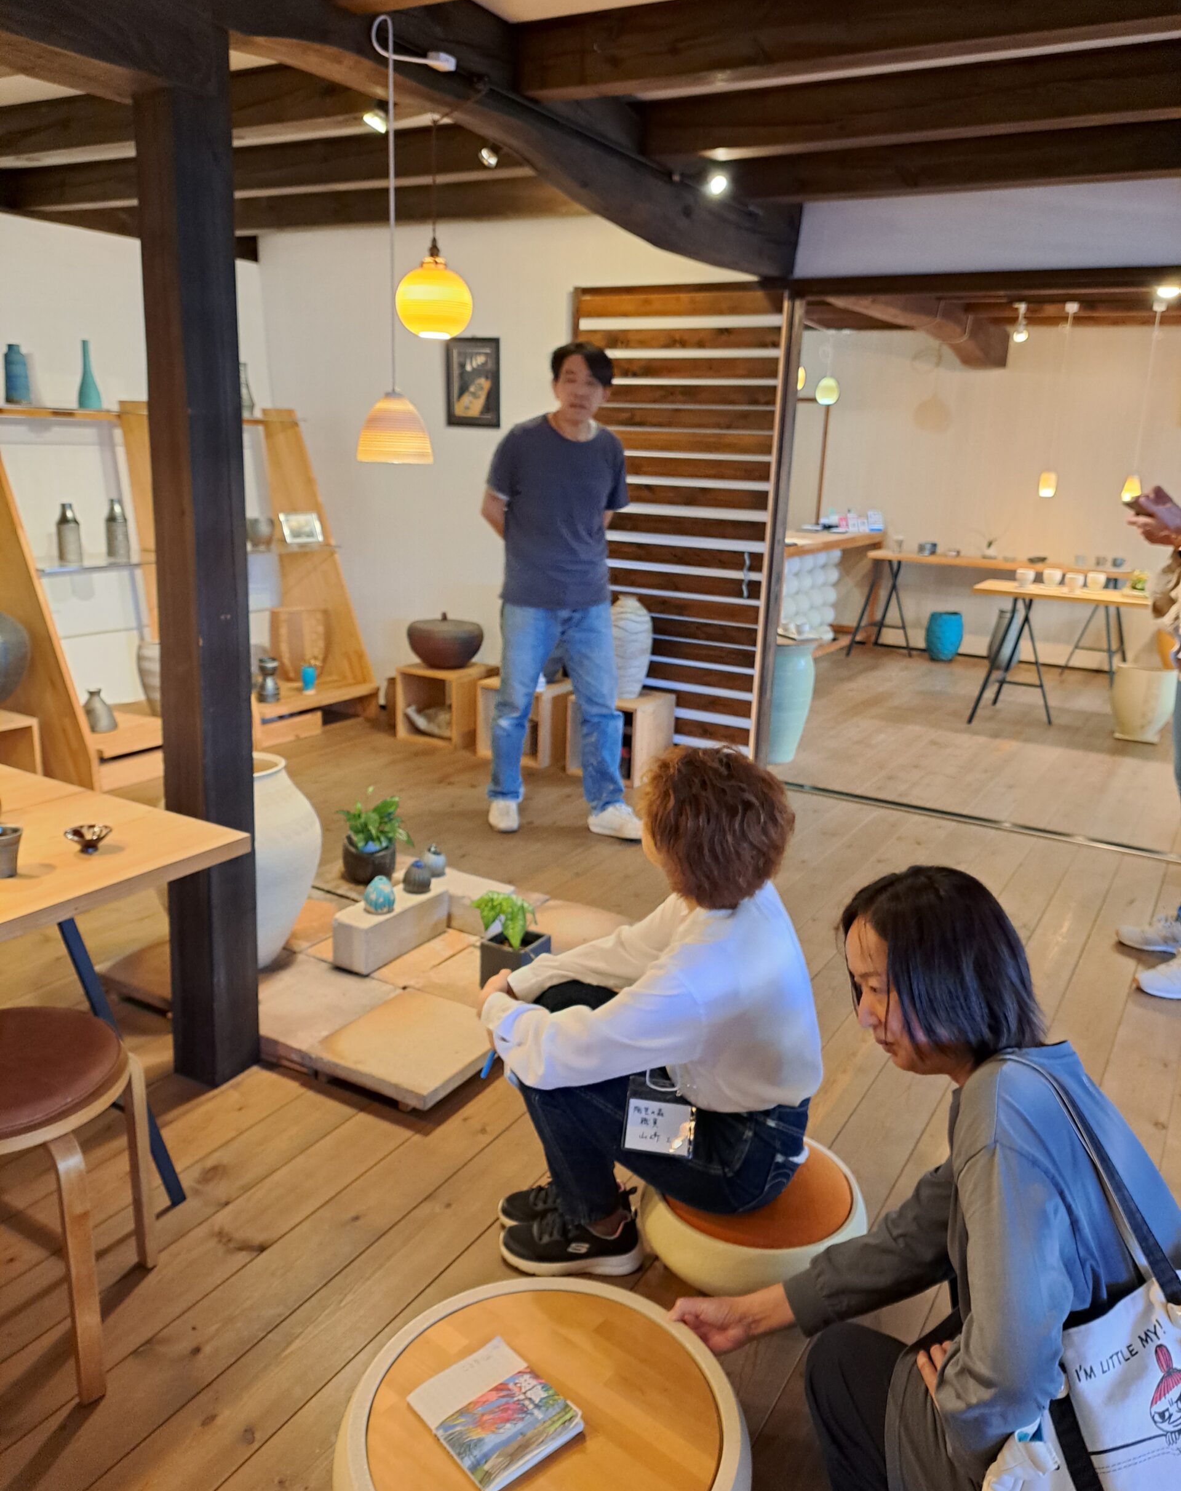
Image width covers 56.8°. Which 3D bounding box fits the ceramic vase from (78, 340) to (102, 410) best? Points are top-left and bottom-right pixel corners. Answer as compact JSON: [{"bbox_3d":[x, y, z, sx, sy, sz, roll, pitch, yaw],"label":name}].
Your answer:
[{"bbox_3d":[-2.144,-1.579,4.655,0.102,0.278,0.102,11,18,29],"label":"ceramic vase"}]

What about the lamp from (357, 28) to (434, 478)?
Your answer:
[{"bbox_3d":[-0.423,-1.066,2.360,0.170,0.880,0.170,2,15,-1],"label":"lamp"}]

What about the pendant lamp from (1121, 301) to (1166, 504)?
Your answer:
[{"bbox_3d":[3.291,-2.022,6.460,0.120,1.107,0.120,10,17,28],"label":"pendant lamp"}]

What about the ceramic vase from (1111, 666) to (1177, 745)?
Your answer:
[{"bbox_3d":[2.994,-0.239,5.909,0.320,0.385,0.320,10,17,28],"label":"ceramic vase"}]

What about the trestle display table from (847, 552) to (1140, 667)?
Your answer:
[{"bbox_3d":[2.859,-0.938,7.841,1.820,0.740,0.620,10,17,28],"label":"trestle display table"}]

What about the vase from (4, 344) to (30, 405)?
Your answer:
[{"bbox_3d":[-2.269,-1.465,4.326,0.087,0.210,0.087,10,17,28],"label":"vase"}]

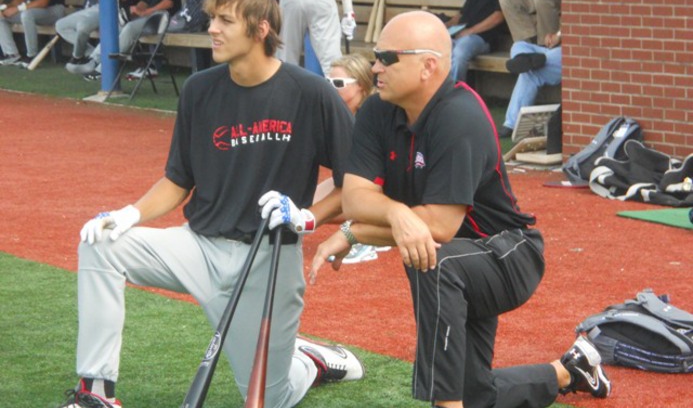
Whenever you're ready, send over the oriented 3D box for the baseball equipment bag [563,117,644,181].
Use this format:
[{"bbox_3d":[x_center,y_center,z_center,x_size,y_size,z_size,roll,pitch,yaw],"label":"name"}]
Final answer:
[{"bbox_3d":[1.540,-0.324,15.001,0.180,0.450,0.300,46,-18,-27],"label":"baseball equipment bag"}]

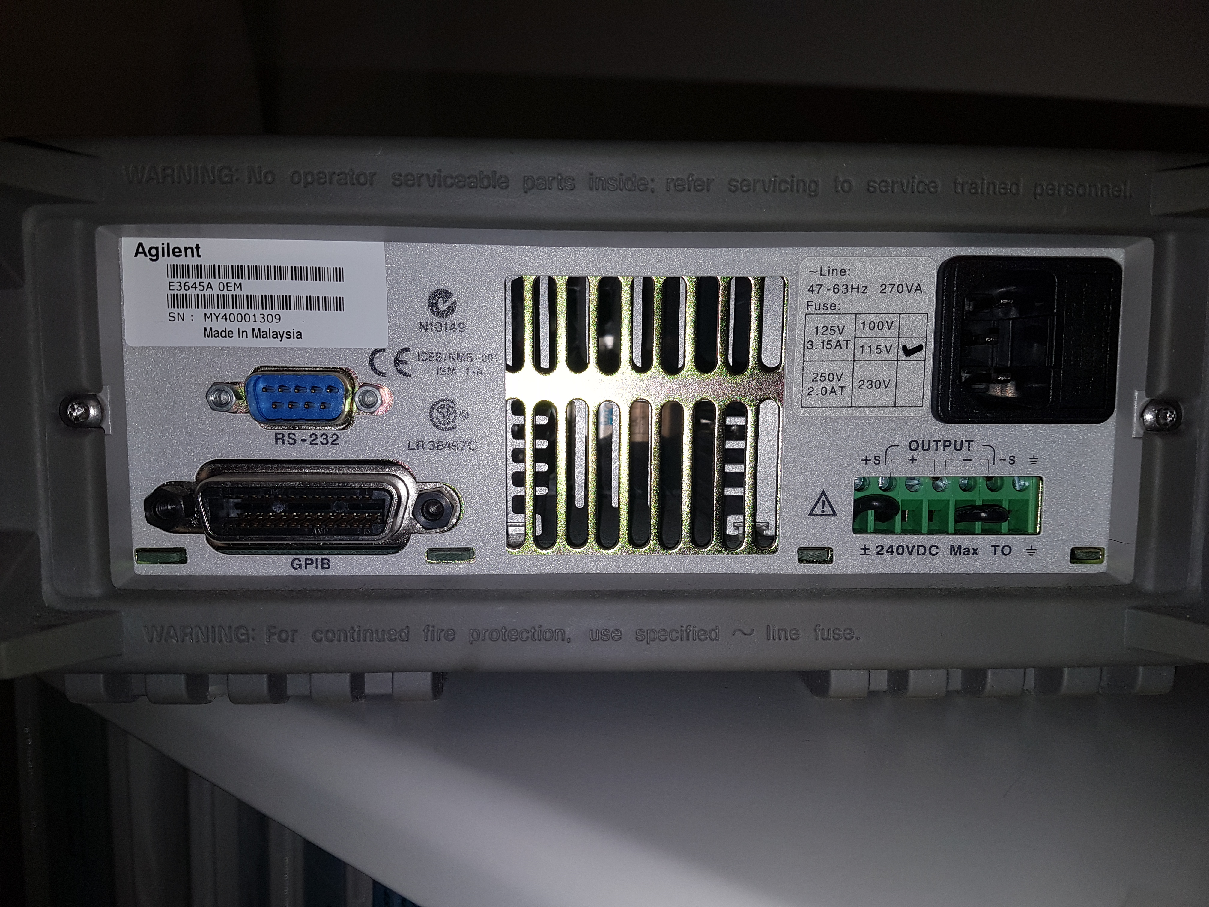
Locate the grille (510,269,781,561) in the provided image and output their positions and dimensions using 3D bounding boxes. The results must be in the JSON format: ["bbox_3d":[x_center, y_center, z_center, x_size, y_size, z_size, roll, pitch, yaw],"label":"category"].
[{"bbox_3d":[0.007,-0.006,0.164,0.050,0.050,0.002,0,5,-2],"label":"grille"}]

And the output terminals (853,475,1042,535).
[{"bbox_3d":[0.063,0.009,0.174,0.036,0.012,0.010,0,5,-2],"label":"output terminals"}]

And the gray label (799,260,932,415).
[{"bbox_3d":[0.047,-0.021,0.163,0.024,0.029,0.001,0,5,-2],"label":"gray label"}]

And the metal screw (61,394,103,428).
[{"bbox_3d":[-0.089,-0.007,0.155,0.006,0.006,0.004,0,5,-2],"label":"metal screw"}]

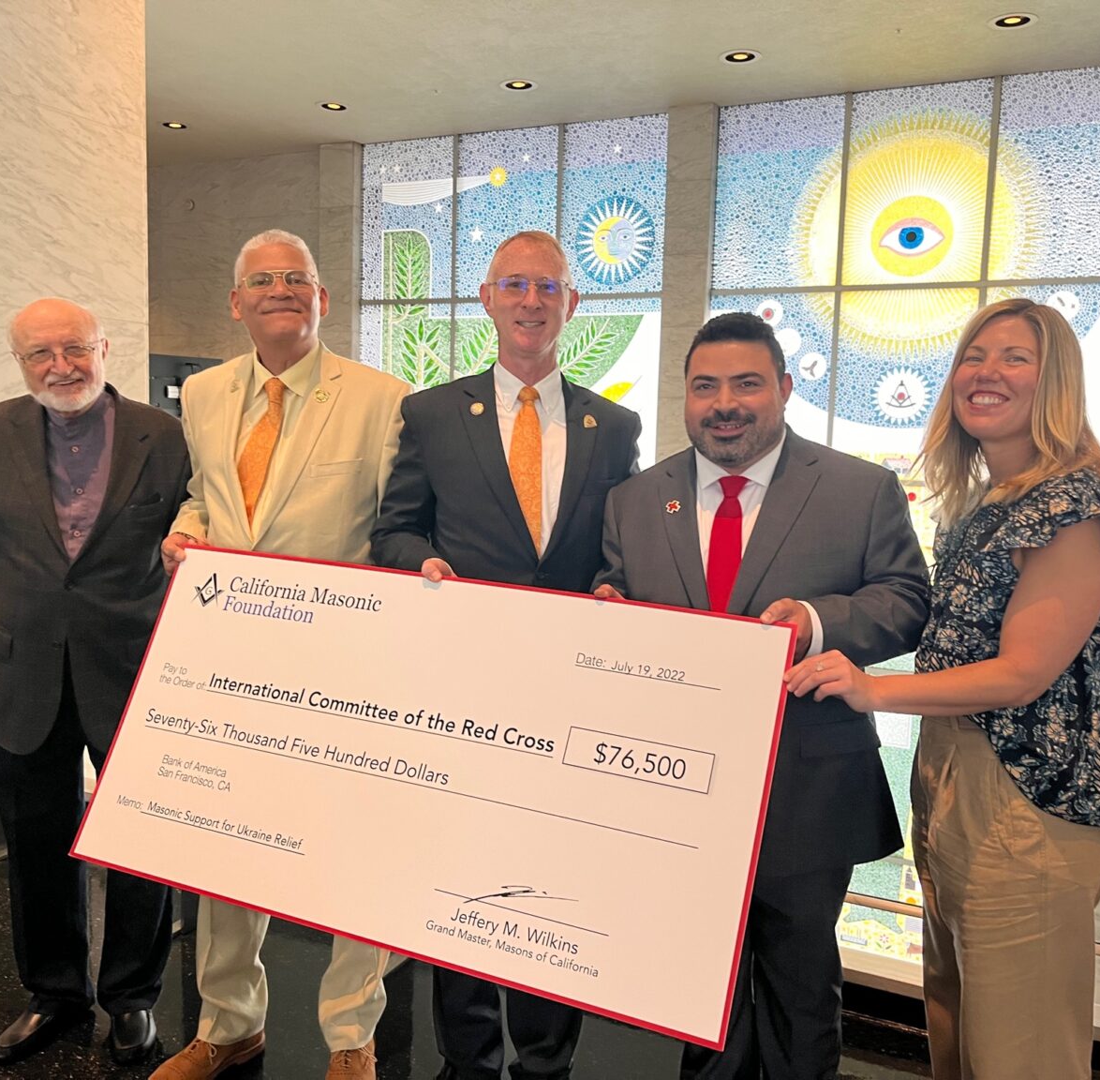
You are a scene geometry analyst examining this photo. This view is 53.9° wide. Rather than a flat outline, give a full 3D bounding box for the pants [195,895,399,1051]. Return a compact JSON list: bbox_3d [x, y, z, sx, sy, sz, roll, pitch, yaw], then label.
[{"bbox_3d":[-0.542,0.605,2.320,0.430,1.000,0.300,2,5,8],"label":"pants"}]

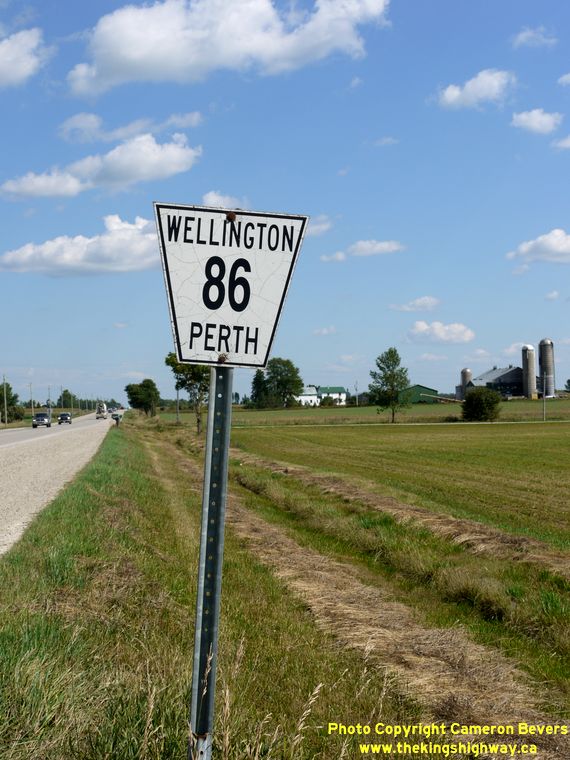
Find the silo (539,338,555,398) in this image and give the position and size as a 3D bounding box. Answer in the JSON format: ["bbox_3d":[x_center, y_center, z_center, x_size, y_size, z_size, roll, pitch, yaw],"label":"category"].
[{"bbox_3d":[101.100,-4.440,475.000,5.800,23.200,5.800,-1,-1,-7],"label":"silo"}]

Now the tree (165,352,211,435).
[{"bbox_3d":[-8.630,0.990,116.000,5.100,8.000,5.100,-1,-1,-7],"label":"tree"}]

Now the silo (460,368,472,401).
[{"bbox_3d":[73.190,1.930,495.000,4.500,13.200,4.500,-1,-1,-7],"label":"silo"}]

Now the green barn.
[{"bbox_3d":[49.400,5.370,455.000,14.400,7.000,19.000,-1,-1,6],"label":"green barn"}]

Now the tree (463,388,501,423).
[{"bbox_3d":[24.450,3.050,153.000,4.700,4.450,4.700,-1,-1,-7],"label":"tree"}]

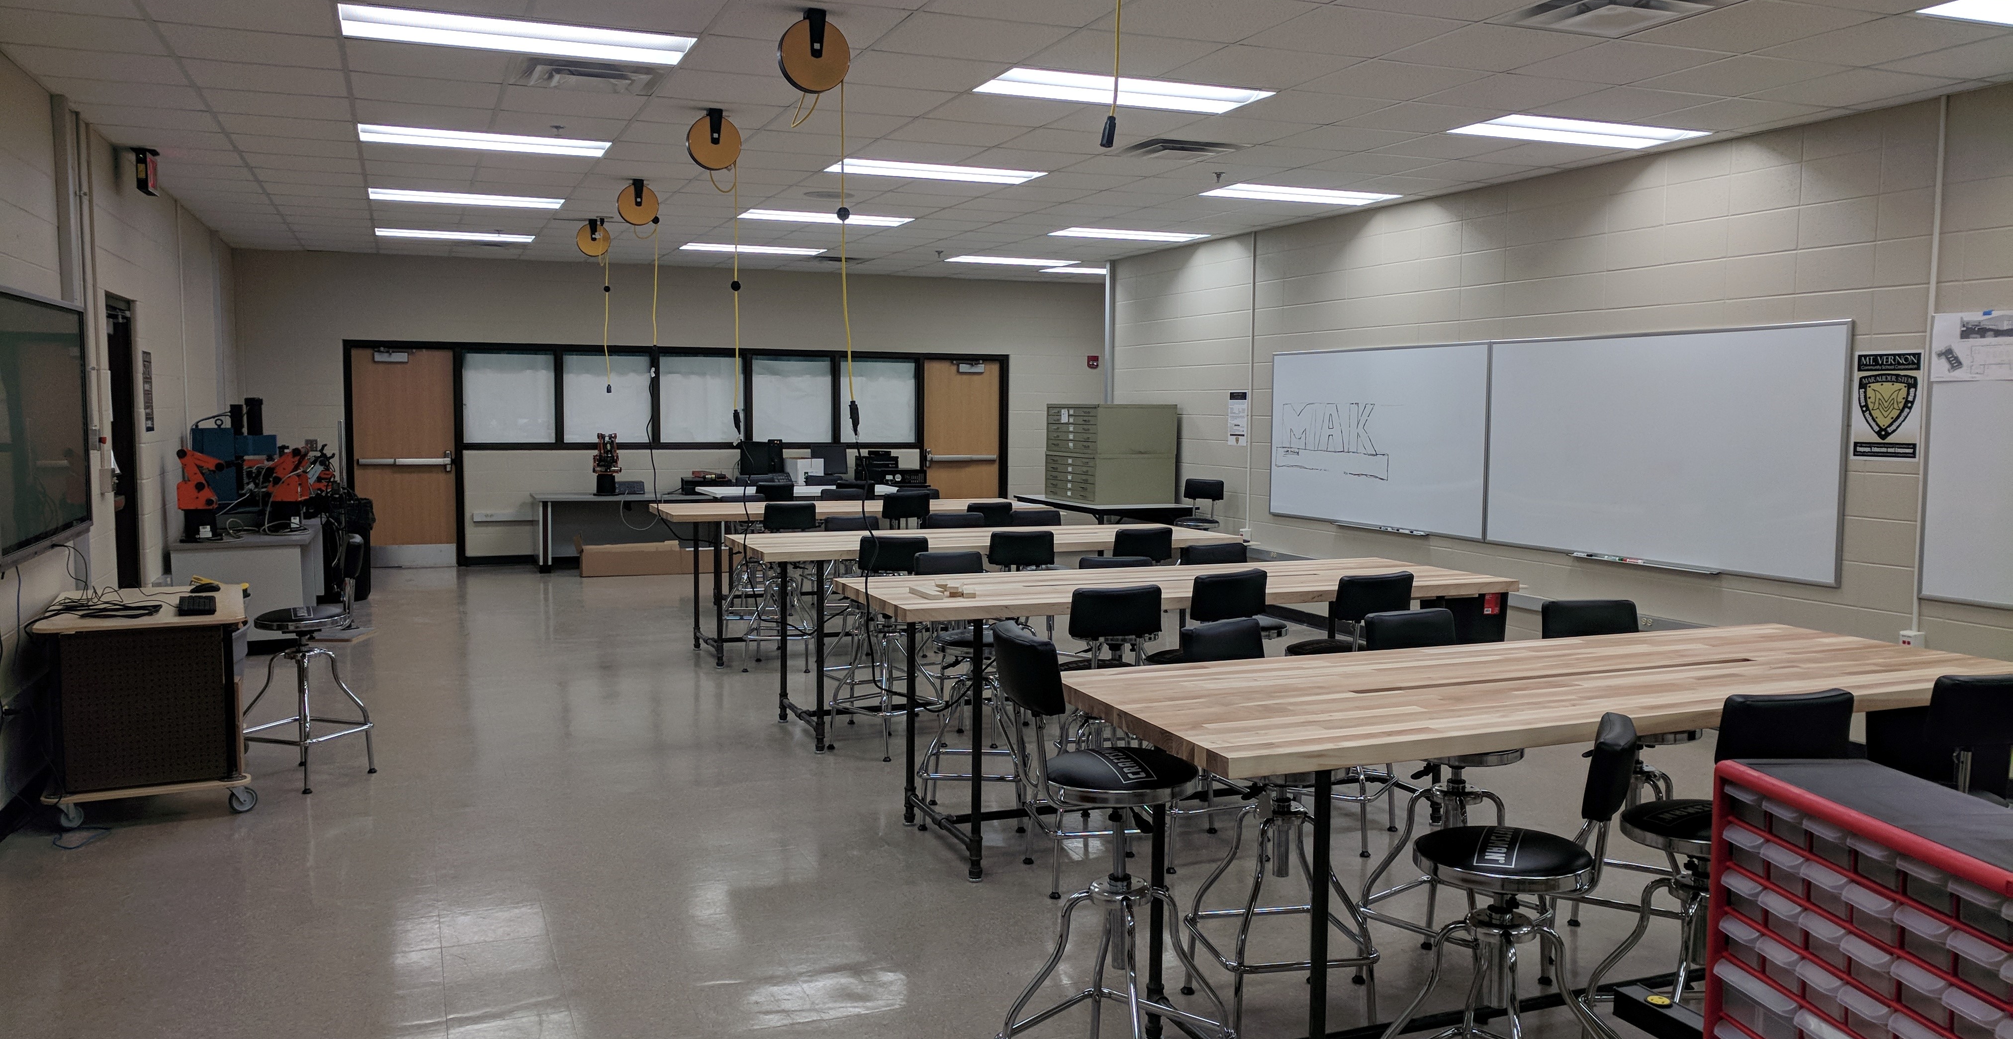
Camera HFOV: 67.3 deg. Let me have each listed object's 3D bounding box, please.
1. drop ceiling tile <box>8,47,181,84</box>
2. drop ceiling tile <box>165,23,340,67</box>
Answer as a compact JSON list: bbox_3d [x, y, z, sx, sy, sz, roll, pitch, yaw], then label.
[{"bbox_3d":[-3.632,-1.825,6.068,0.600,0.020,0.600,-1,5,-21],"label":"drop ceiling tile"},{"bbox_3d":[-2.842,-1.791,5.721,0.605,0.020,0.605,-1,5,-22],"label":"drop ceiling tile"}]

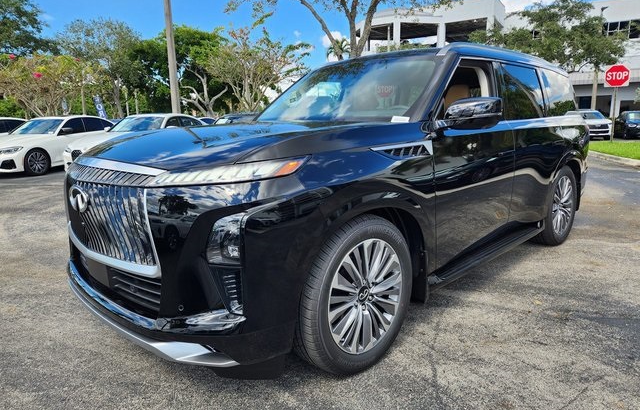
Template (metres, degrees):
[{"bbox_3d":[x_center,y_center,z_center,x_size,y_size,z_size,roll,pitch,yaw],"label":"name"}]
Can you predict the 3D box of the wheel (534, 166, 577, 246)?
[{"bbox_3d":[2.367,-0.011,4.384,0.820,0.820,0.275,-12,15,-43],"label":"wheel"}]

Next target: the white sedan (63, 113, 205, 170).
[{"bbox_3d":[-4.369,-1.683,11.337,1.860,1.430,4.750,3,12,17],"label":"white sedan"}]

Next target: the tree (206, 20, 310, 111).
[{"bbox_3d":[-2.791,-5.463,19.295,4.900,5.700,4.600,-1,11,0],"label":"tree"}]

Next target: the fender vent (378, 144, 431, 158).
[{"bbox_3d":[0.480,-0.288,2.357,0.480,0.090,0.050,-12,15,-43],"label":"fender vent"}]

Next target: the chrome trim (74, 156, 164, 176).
[{"bbox_3d":[-1.081,-0.210,2.152,0.230,0.090,1.050,-12,15,-43],"label":"chrome trim"}]

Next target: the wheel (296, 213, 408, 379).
[{"bbox_3d":[0.157,0.445,2.234,0.835,0.835,0.285,-11,16,-43],"label":"wheel"}]

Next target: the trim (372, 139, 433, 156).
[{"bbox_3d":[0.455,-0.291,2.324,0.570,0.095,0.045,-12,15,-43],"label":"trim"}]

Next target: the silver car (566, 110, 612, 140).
[{"bbox_3d":[16.960,-5.149,27.146,1.980,1.800,4.900,1,11,16],"label":"silver car"}]

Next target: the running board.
[{"bbox_3d":[1.257,0.333,3.253,1.950,0.100,0.200,-11,16,-43],"label":"running board"}]

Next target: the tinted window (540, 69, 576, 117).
[{"bbox_3d":[2.355,-1.072,4.176,1.000,0.400,0.070,-11,2,-43],"label":"tinted window"}]

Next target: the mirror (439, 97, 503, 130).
[{"bbox_3d":[0.909,-0.557,2.595,0.190,0.195,0.320,-12,15,-43],"label":"mirror"}]

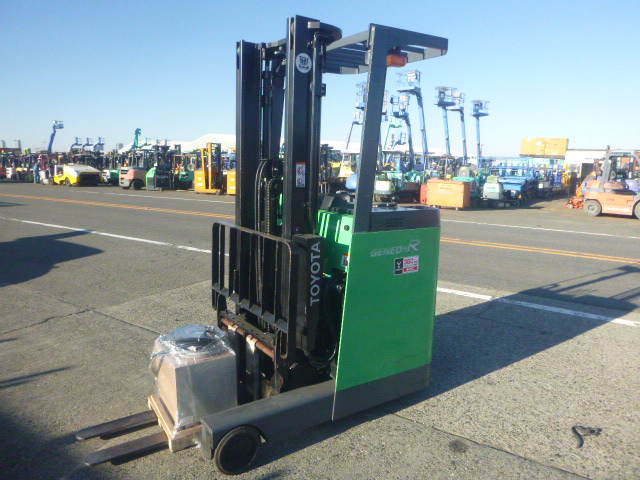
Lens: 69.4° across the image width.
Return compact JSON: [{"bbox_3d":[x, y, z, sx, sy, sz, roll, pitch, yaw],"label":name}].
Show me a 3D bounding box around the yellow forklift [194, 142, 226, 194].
[{"bbox_3d":[-5.169,-3.301,21.857,1.450,2.330,1.050,7,10,30],"label":"yellow forklift"}]

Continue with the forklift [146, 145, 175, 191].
[{"bbox_3d":[-8.301,-3.745,24.080,1.400,2.330,1.050,8,11,34],"label":"forklift"}]

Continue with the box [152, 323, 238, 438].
[{"bbox_3d":[-0.716,0.767,2.676,0.355,0.444,0.393,-4,11,-33],"label":"box"}]

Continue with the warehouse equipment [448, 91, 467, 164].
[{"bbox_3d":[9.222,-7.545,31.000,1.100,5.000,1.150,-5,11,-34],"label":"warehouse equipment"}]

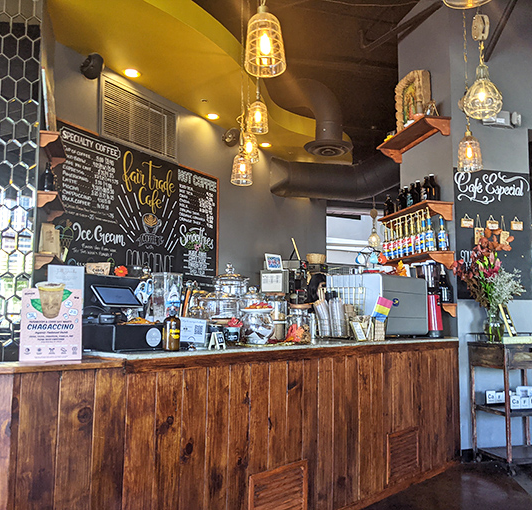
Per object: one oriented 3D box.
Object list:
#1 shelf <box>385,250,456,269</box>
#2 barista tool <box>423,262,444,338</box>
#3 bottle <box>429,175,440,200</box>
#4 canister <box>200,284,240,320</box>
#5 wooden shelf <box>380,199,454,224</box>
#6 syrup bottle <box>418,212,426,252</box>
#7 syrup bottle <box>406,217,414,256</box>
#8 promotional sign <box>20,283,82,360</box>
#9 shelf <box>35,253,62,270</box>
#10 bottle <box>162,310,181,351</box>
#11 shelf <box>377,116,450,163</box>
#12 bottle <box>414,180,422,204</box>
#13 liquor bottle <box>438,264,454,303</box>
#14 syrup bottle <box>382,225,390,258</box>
[{"bbox_3d":[1.406,0.095,5.031,0.264,0.148,0.900,2,-7,-15],"label":"shelf"},{"bbox_3d":[1.360,0.373,4.400,0.280,0.630,0.180,-6,-9,44],"label":"barista tool"},{"bbox_3d":[1.396,-0.551,4.434,0.105,0.250,0.105,2,-7,-13],"label":"bottle"},{"bbox_3d":[-0.258,0.268,2.961,0.228,0.195,0.228,1,-7,0],"label":"canister"},{"bbox_3d":[1.304,-0.307,4.707,0.241,0.153,0.882,2,-7,-13],"label":"wooden shelf"},{"bbox_3d":[1.411,-0.196,4.776,0.080,0.375,0.080,4,-7,-29],"label":"syrup bottle"},{"bbox_3d":[1.251,-0.156,4.625,0.078,0.348,0.078,4,-7,-25],"label":"syrup bottle"},{"bbox_3d":[-0.777,0.250,1.944,0.214,0.283,0.050,2,-13,-16],"label":"promotional sign"},{"bbox_3d":[-2.040,0.097,5.041,0.180,0.142,0.680,2,-7,-13],"label":"shelf"},{"bbox_3d":[-0.405,0.333,2.303,0.073,0.170,0.073,4,-7,-25],"label":"bottle"},{"bbox_3d":[1.330,-1.028,4.854,0.236,0.157,0.912,2,-7,-13],"label":"shelf"},{"bbox_3d":[1.339,-0.529,4.655,0.105,0.255,0.105,2,-7,-13],"label":"bottle"},{"bbox_3d":[1.570,0.252,4.616,0.122,0.345,0.122,-2,-7,24],"label":"liquor bottle"},{"bbox_3d":[1.234,-0.124,5.424,0.080,0.375,0.080,1,-7,0],"label":"syrup bottle"}]

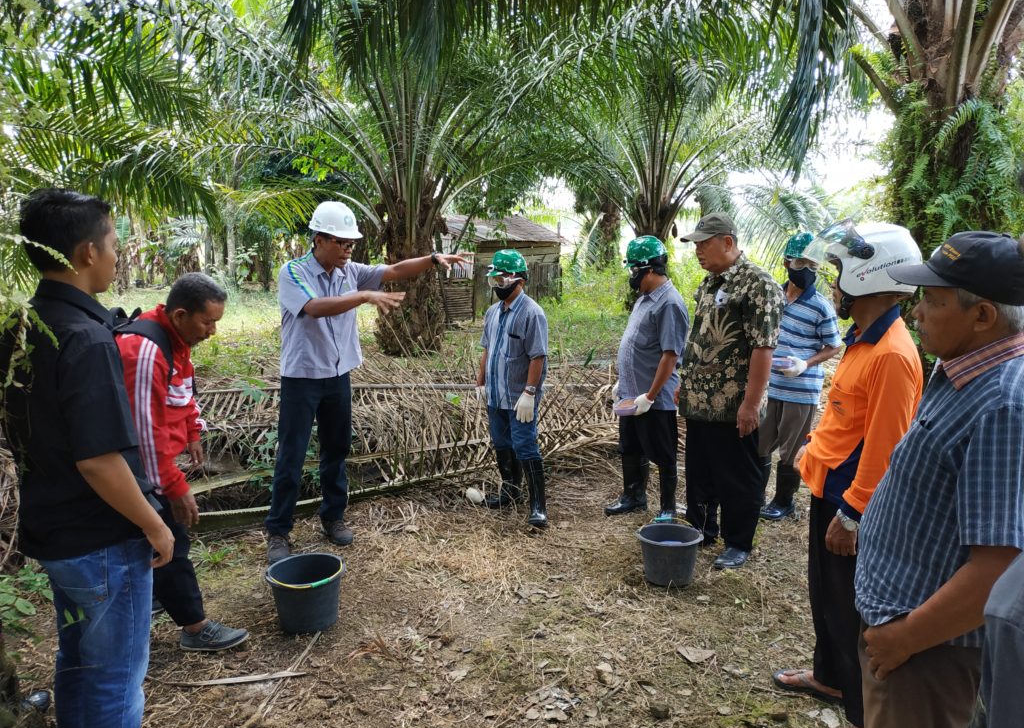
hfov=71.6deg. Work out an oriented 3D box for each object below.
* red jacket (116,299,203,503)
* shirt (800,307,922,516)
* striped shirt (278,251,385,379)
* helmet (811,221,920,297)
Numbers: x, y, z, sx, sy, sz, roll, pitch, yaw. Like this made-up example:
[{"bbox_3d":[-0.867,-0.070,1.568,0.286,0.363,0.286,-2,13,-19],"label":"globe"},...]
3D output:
[{"bbox_3d":[-1.357,0.138,2.680,0.350,0.680,0.490,9,8,4],"label":"red jacket"},{"bbox_3d":[1.106,0.128,2.240,0.320,0.630,0.440,2,8,12],"label":"shirt"},{"bbox_3d":[-0.890,-0.243,3.480,0.360,0.630,0.490,6,9,41],"label":"striped shirt"},{"bbox_3d":[1.160,-0.345,2.330,0.335,0.250,0.250,4,8,28],"label":"helmet"}]

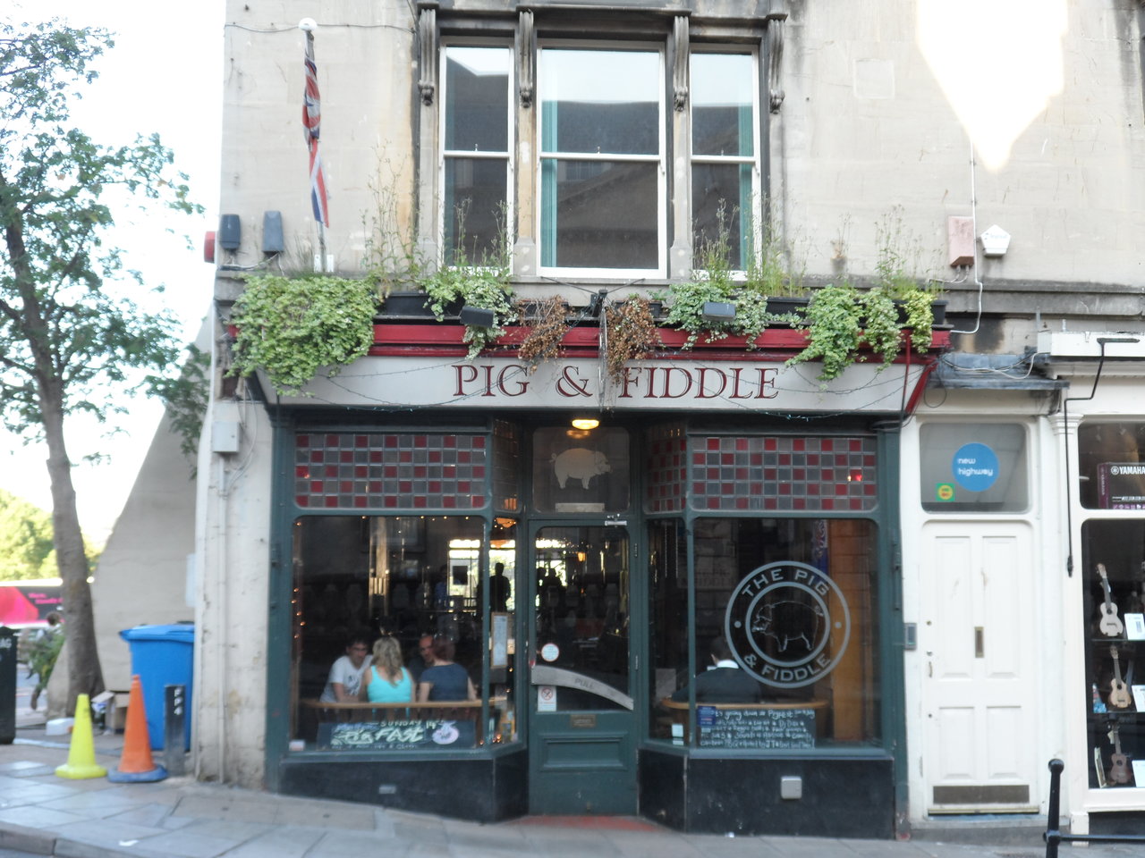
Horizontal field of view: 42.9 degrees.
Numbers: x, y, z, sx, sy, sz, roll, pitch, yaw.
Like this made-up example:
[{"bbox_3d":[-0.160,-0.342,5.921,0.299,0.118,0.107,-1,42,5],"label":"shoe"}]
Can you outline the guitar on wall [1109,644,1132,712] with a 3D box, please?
[{"bbox_3d":[4.117,1.872,10.937,0.170,0.480,0.070,0,-15,-4],"label":"guitar on wall"}]

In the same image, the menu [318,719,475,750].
[{"bbox_3d":[-1.239,2.146,10.210,1.100,0.220,0.030,0,-7,-4],"label":"menu"}]

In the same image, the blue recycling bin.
[{"bbox_3d":[-3.514,2.235,12.606,0.700,1.050,0.570,0,-7,-4],"label":"blue recycling bin"}]

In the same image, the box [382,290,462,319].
[{"bbox_3d":[-1.052,-0.873,10.216,0.620,0.200,0.200,0,-7,-4],"label":"box"}]

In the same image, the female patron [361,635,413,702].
[{"bbox_3d":[-1.425,2.223,11.247,0.460,1.240,0.680,0,-7,-4],"label":"female patron"}]

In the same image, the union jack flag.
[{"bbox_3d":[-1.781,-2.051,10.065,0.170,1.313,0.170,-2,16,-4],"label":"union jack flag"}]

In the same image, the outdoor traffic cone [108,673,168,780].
[{"bbox_3d":[-3.045,2.100,10.183,0.385,0.700,0.385,2,-7,-16],"label":"outdoor traffic cone"}]

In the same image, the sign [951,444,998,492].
[{"bbox_3d":[2.972,0.280,10.732,0.350,0.355,0.020,0,-7,-4],"label":"sign"}]

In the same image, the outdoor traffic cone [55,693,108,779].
[{"bbox_3d":[-3.409,2.139,10.102,0.355,0.530,0.355,2,-7,-18],"label":"outdoor traffic cone"}]

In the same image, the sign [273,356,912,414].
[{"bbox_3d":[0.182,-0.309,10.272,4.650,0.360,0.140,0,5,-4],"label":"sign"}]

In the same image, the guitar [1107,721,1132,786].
[{"bbox_3d":[4.093,2.422,10.872,0.170,0.470,0.070,0,-12,-4],"label":"guitar"}]

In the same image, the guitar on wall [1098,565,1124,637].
[{"bbox_3d":[4.047,1.295,10.947,0.180,0.560,0.070,0,-23,-4],"label":"guitar on wall"}]

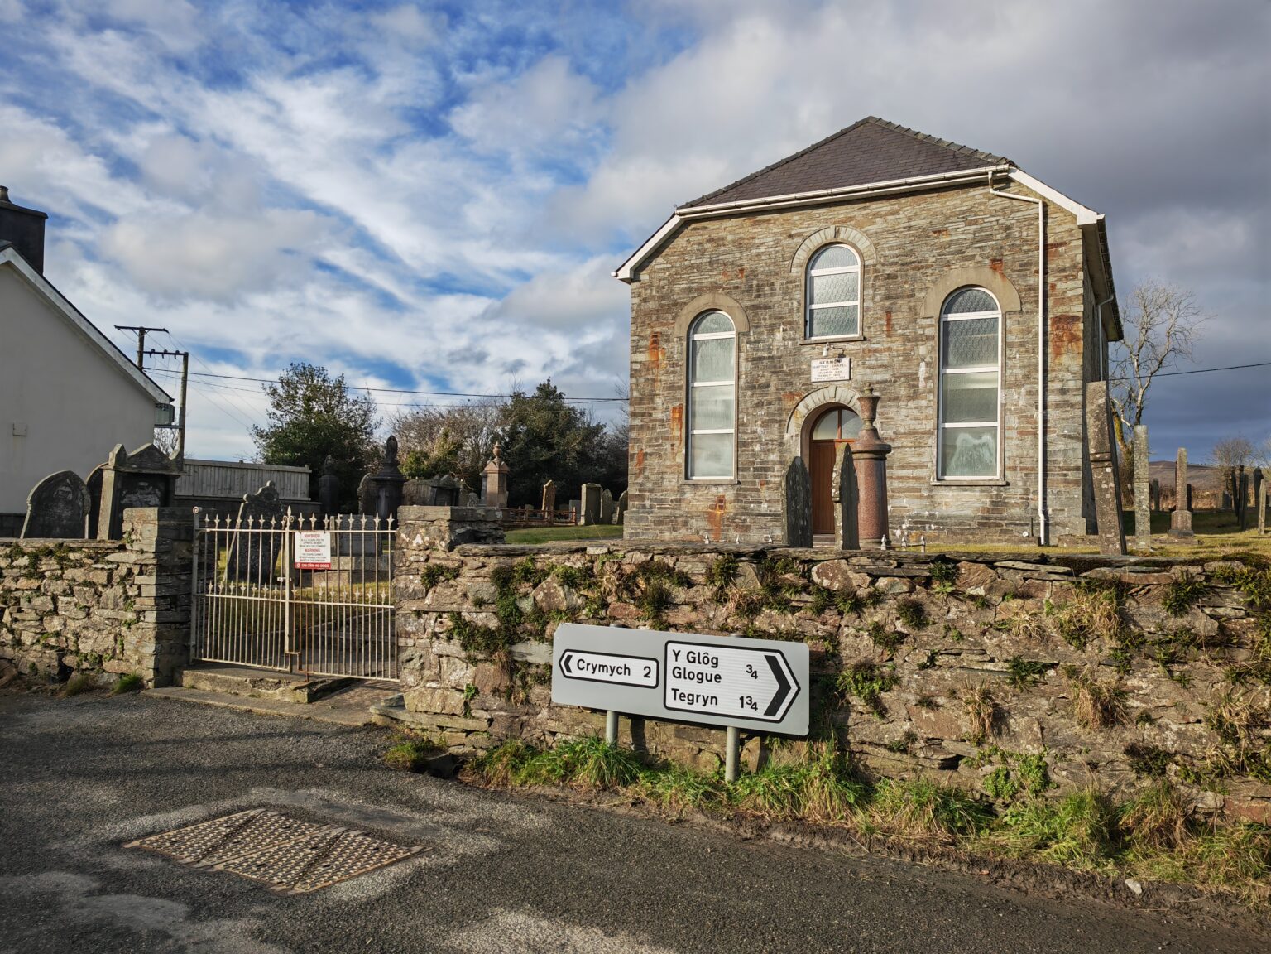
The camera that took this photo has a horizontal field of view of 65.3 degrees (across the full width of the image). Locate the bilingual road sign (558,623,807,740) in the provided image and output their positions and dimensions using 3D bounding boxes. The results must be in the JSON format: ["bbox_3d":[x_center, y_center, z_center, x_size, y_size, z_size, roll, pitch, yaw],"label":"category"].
[{"bbox_3d":[0.236,1.329,6.646,2.000,0.568,0.060,-1,-5,33],"label":"bilingual road sign"}]

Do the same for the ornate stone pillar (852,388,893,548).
[{"bbox_3d":[3.027,-0.108,12.700,0.550,2.130,0.550,0,-2,27],"label":"ornate stone pillar"}]

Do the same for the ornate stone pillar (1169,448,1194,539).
[{"bbox_3d":[10.311,0.309,18.700,0.420,1.700,0.650,0,-2,27],"label":"ornate stone pillar"}]

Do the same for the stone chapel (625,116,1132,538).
[{"bbox_3d":[7.540,-3.473,27.702,10.600,10.400,15.000,0,-2,27],"label":"stone chapel"}]

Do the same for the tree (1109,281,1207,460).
[{"bbox_3d":[19.887,-3.064,38.000,4.300,8.600,4.300,0,-2,27],"label":"tree"}]

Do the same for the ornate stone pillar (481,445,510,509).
[{"bbox_3d":[-4.177,0.135,30.000,0.660,2.450,0.660,0,-2,27],"label":"ornate stone pillar"}]

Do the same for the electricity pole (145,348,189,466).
[{"bbox_3d":[-21.274,-1.916,45.000,2.000,7.800,0.600,1,-2,-18],"label":"electricity pole"}]

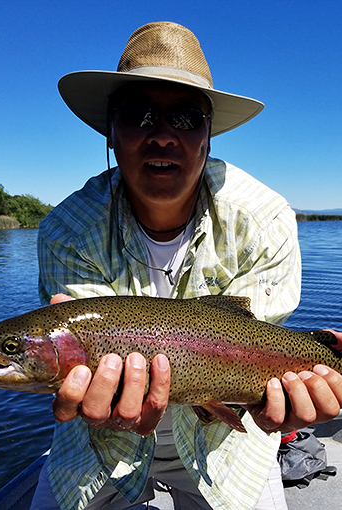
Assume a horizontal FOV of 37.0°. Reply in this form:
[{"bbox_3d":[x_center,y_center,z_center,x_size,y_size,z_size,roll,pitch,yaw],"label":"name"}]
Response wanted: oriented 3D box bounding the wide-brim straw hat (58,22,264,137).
[{"bbox_3d":[-0.011,-0.298,0.862,0.345,0.145,0.370,5,-2,-6],"label":"wide-brim straw hat"}]

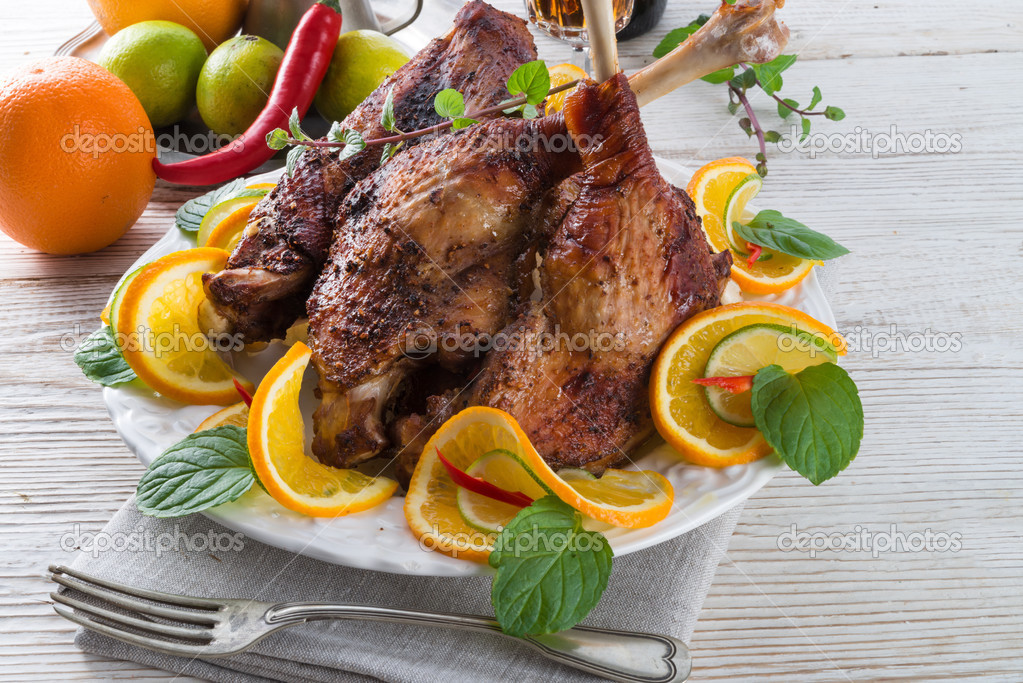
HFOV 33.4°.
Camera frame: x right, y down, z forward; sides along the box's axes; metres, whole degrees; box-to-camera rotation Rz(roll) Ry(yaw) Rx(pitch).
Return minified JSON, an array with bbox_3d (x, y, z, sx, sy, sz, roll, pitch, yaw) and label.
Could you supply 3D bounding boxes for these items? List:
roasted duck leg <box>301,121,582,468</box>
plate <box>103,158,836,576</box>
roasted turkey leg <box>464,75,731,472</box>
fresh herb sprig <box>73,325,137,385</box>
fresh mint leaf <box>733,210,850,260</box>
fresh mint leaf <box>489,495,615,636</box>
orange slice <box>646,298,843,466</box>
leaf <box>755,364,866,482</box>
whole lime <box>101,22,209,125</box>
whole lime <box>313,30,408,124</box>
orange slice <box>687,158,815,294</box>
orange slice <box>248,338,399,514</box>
[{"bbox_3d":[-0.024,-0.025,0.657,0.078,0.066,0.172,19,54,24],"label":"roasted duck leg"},{"bbox_3d":[-0.016,-0.001,0.687,0.290,0.027,0.290,-1,37,0],"label":"plate"},{"bbox_3d":[0.033,-0.024,0.638,0.084,0.066,0.172,4,58,6],"label":"roasted turkey leg"},{"bbox_3d":[-0.154,0.006,0.659,0.036,0.013,0.030,-18,47,0],"label":"fresh herb sprig"},{"bbox_3d":[0.112,-0.042,0.681,0.046,0.012,0.023,13,53,7],"label":"fresh mint leaf"},{"bbox_3d":[0.013,0.074,0.560,0.041,0.015,0.046,4,59,3],"label":"fresh mint leaf"},{"bbox_3d":[0.085,0.017,0.626,0.076,0.024,0.066,4,59,-3],"label":"orange slice"},{"bbox_3d":[0.102,0.029,0.587,0.037,0.011,0.043,-1,60,-8],"label":"leaf"},{"bbox_3d":[-0.174,-0.130,0.828,0.053,0.051,0.053,-1,37,0],"label":"whole lime"},{"bbox_3d":[-0.072,-0.128,0.825,0.047,0.044,0.045,0,37,0],"label":"whole lime"},{"bbox_3d":[0.097,-0.046,0.690,0.053,0.024,0.055,9,77,-7],"label":"orange slice"},{"bbox_3d":[-0.069,0.034,0.607,0.055,0.042,0.042,-17,40,-20],"label":"orange slice"}]

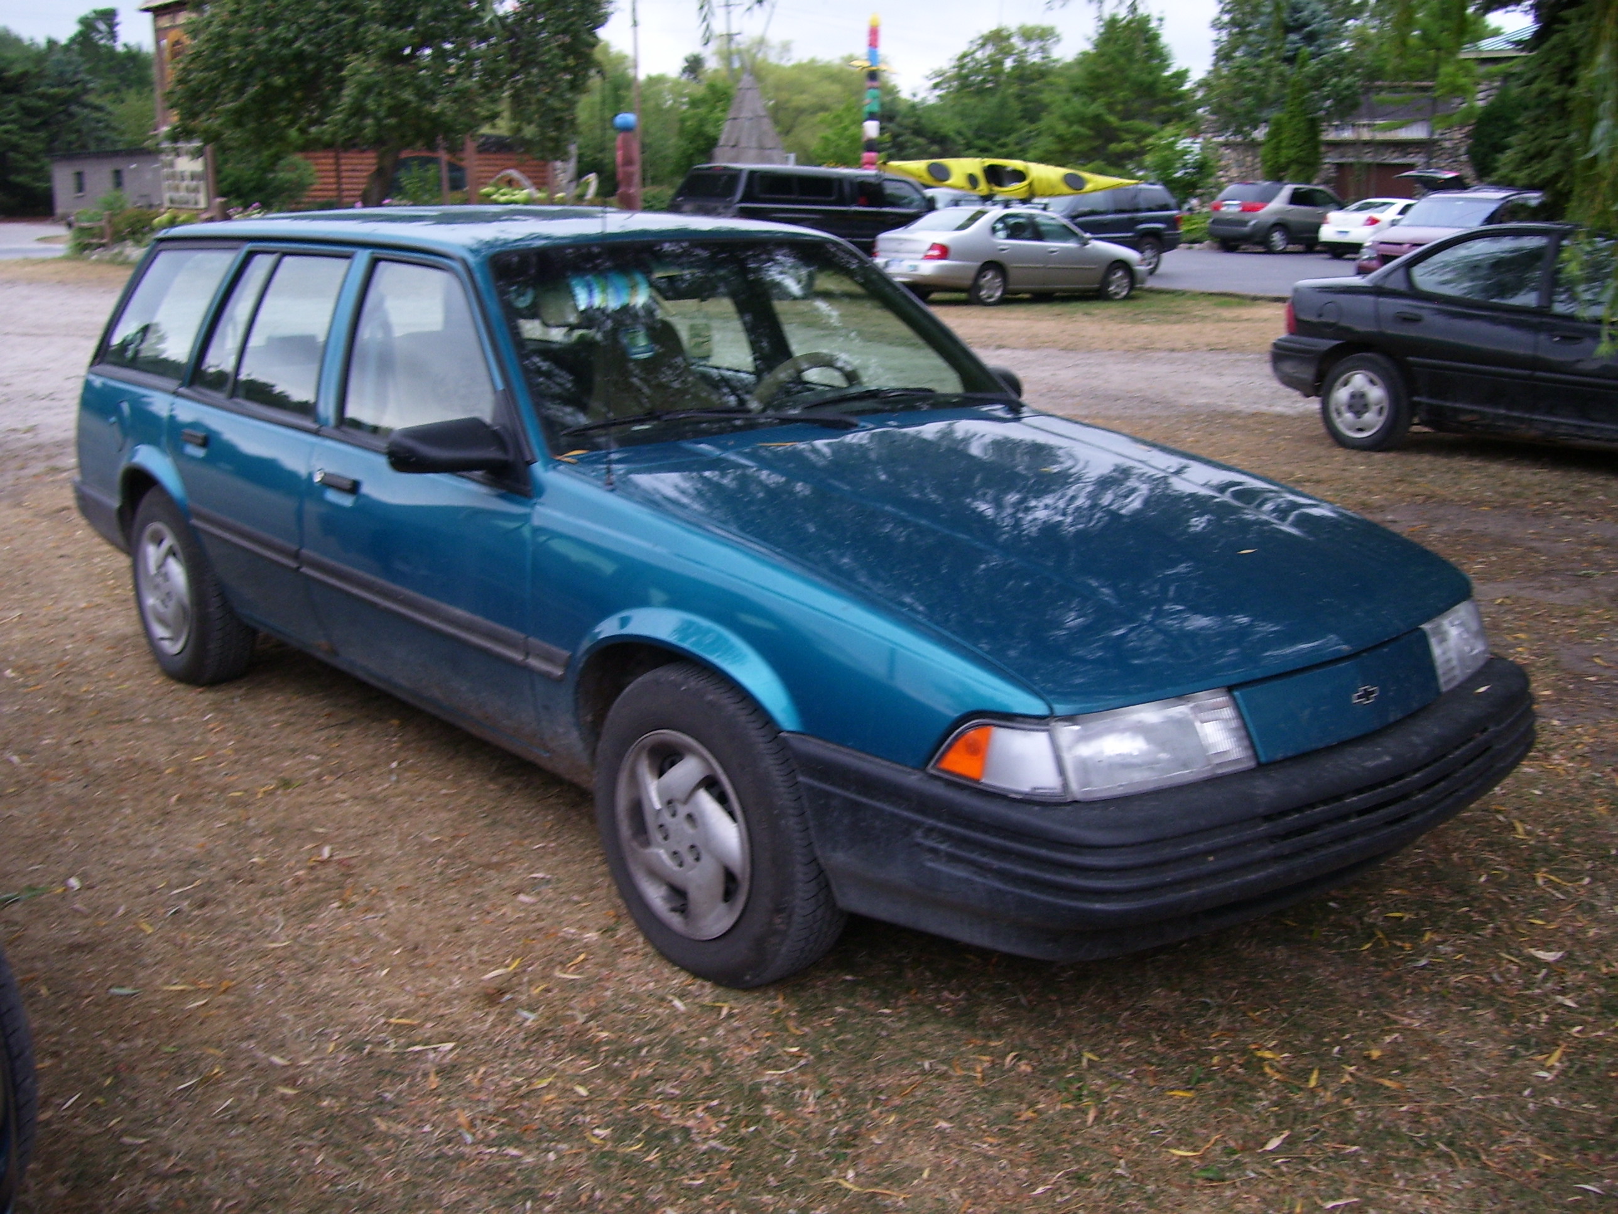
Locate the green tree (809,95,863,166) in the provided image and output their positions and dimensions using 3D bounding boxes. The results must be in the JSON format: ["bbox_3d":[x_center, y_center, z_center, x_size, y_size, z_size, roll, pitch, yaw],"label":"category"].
[{"bbox_3d":[0.957,-15.320,60.082,2.800,4.690,2.800,-1,14,0],"label":"green tree"}]

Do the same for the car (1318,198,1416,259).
[{"bbox_3d":[14.546,-9.259,42.300,4.750,1.450,1.790,-8,16,-30],"label":"car"}]

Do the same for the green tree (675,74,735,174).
[{"bbox_3d":[-3.553,-15.641,59.992,3.200,5.440,3.200,-1,14,0],"label":"green tree"}]

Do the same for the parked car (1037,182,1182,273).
[{"bbox_3d":[4.841,-6.930,31.877,4.500,1.680,1.790,-12,18,-39],"label":"parked car"}]

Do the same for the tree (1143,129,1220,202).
[{"bbox_3d":[10.940,-12.394,51.000,2.400,3.300,2.300,3,14,11],"label":"tree"}]

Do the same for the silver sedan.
[{"bbox_3d":[3.231,-5.435,26.672,4.655,1.420,1.755,-9,16,-35],"label":"silver sedan"}]

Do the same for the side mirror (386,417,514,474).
[{"bbox_3d":[-0.687,-0.311,3.305,0.205,0.100,0.115,-12,18,-38],"label":"side mirror"}]

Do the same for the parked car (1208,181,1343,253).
[{"bbox_3d":[12.761,-10.265,45.491,4.740,1.750,1.870,-9,16,-31],"label":"parked car"}]

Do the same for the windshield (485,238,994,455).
[{"bbox_3d":[-0.138,-0.634,3.987,1.340,0.110,0.700,-12,56,-38],"label":"windshield"}]

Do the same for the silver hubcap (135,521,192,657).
[{"bbox_3d":[-1.897,-0.054,5.116,0.060,0.400,0.400,-12,18,-39],"label":"silver hubcap"}]

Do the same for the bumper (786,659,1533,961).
[{"bbox_3d":[0.807,0.281,3.173,1.660,0.300,0.680,-12,18,-39],"label":"bumper"}]

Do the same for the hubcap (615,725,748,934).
[{"bbox_3d":[-0.224,0.420,3.219,0.060,0.400,0.400,-12,19,-41],"label":"hubcap"}]

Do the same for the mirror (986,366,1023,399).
[{"bbox_3d":[0.540,-0.605,4.636,0.190,0.120,0.150,-12,18,-39],"label":"mirror"}]

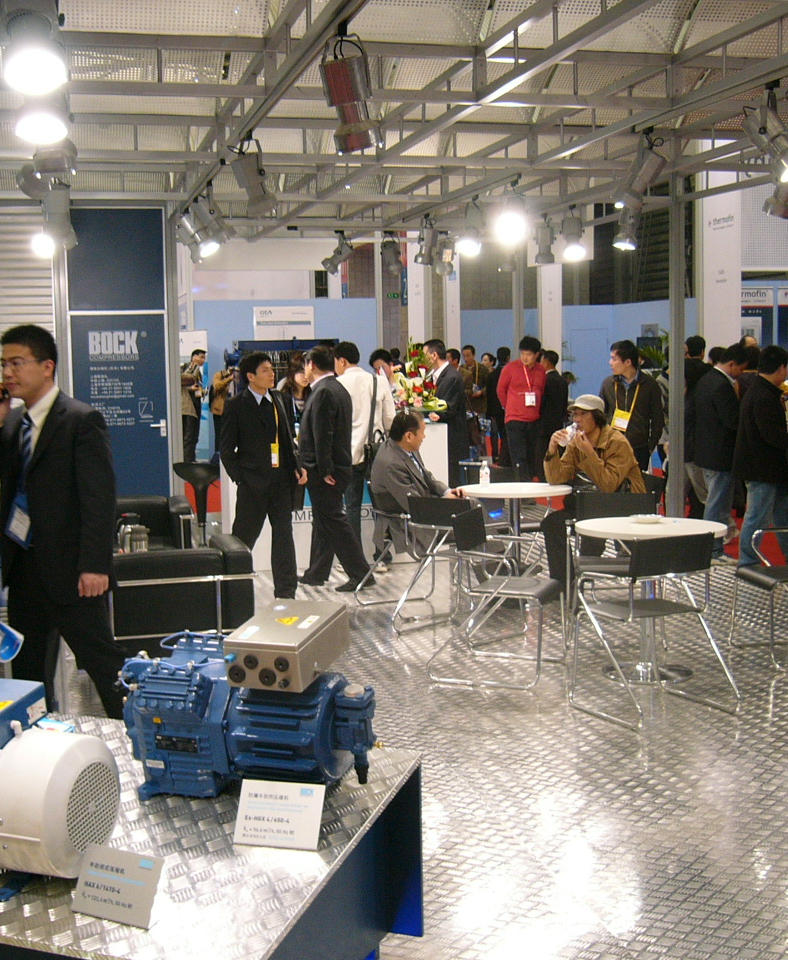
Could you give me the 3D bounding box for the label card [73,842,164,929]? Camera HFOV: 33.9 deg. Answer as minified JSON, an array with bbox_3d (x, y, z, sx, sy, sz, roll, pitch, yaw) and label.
[{"bbox_3d":[-0.588,0.863,2.752,0.210,0.145,0.012,2,-18,28],"label":"label card"}]

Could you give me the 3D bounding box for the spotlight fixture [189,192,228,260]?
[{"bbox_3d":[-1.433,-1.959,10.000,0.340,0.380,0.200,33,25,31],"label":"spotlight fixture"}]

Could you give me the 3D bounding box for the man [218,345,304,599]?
[{"bbox_3d":[-0.895,-0.027,8.688,0.540,1.676,0.380,-4,6,-30],"label":"man"}]

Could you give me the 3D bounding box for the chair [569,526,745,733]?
[{"bbox_3d":[1.176,0.647,5.915,0.570,0.820,0.580,-4,6,-27],"label":"chair"}]

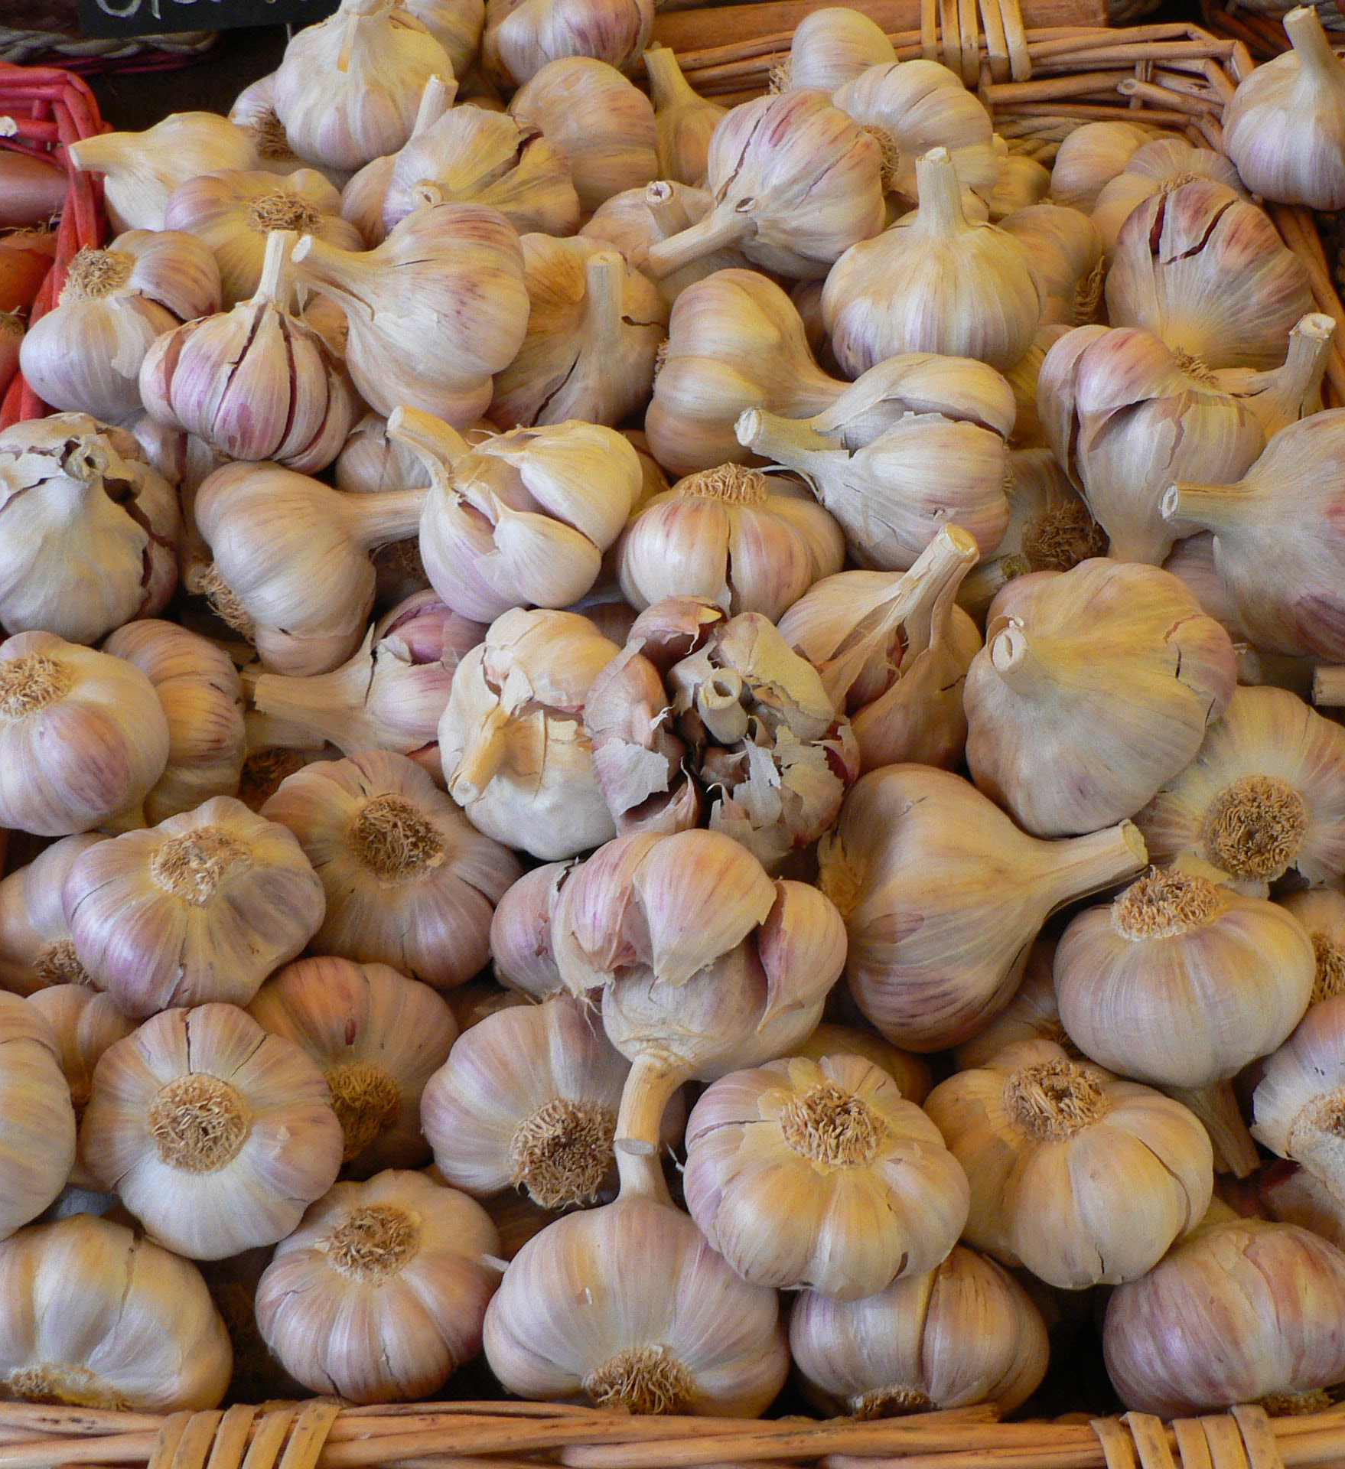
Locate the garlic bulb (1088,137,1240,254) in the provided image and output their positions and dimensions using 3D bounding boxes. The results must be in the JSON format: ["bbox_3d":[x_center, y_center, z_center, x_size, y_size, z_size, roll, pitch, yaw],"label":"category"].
[{"bbox_3d":[0.165,-0.168,0.672,0.057,0.059,0.057,0,74,11],"label":"garlic bulb"}]

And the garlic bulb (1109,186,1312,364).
[{"bbox_3d":[0.154,-0.133,0.587,0.058,0.058,0.055,-5,49,16],"label":"garlic bulb"}]

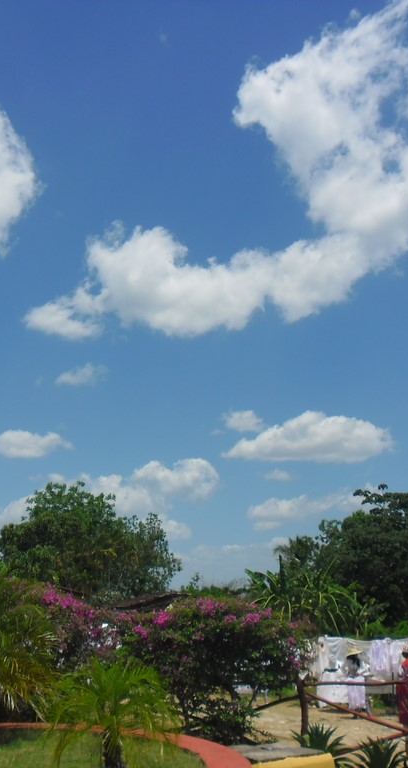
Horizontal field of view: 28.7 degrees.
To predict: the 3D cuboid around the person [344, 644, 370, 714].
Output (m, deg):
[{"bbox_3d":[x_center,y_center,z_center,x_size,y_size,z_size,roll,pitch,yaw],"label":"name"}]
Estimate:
[{"bbox_3d":[3.724,7.232,19.415,0.530,1.650,0.420,0,-17,-7],"label":"person"}]

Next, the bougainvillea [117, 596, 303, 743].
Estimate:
[{"bbox_3d":[0.142,5.156,14.530,3.200,2.480,2.400,-2,-17,0],"label":"bougainvillea"}]

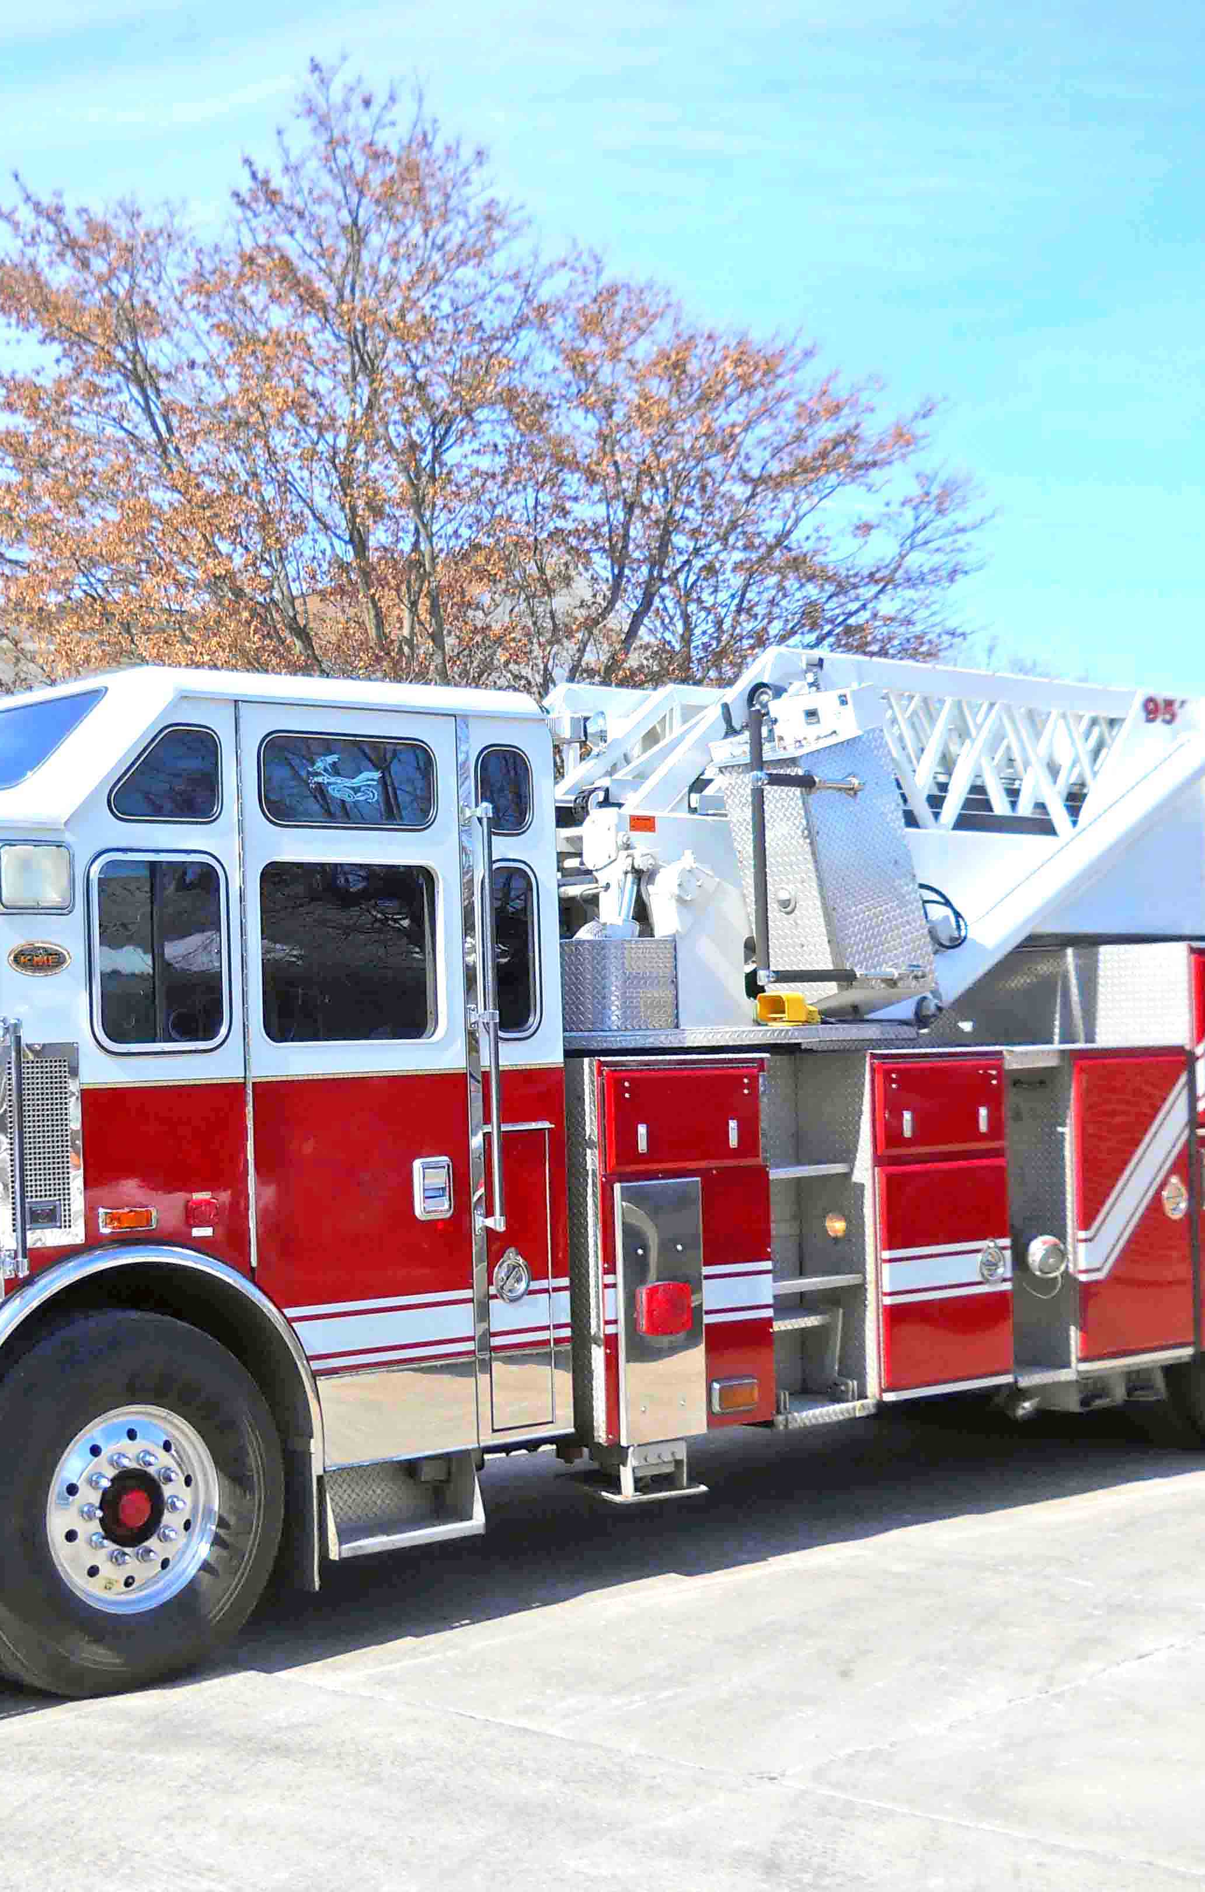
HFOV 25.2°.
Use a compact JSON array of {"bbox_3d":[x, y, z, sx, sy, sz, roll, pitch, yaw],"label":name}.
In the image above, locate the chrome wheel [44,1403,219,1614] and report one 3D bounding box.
[{"bbox_3d":[-1.403,1.634,7.858,0.600,0.600,0.220,0,-2,-42],"label":"chrome wheel"}]

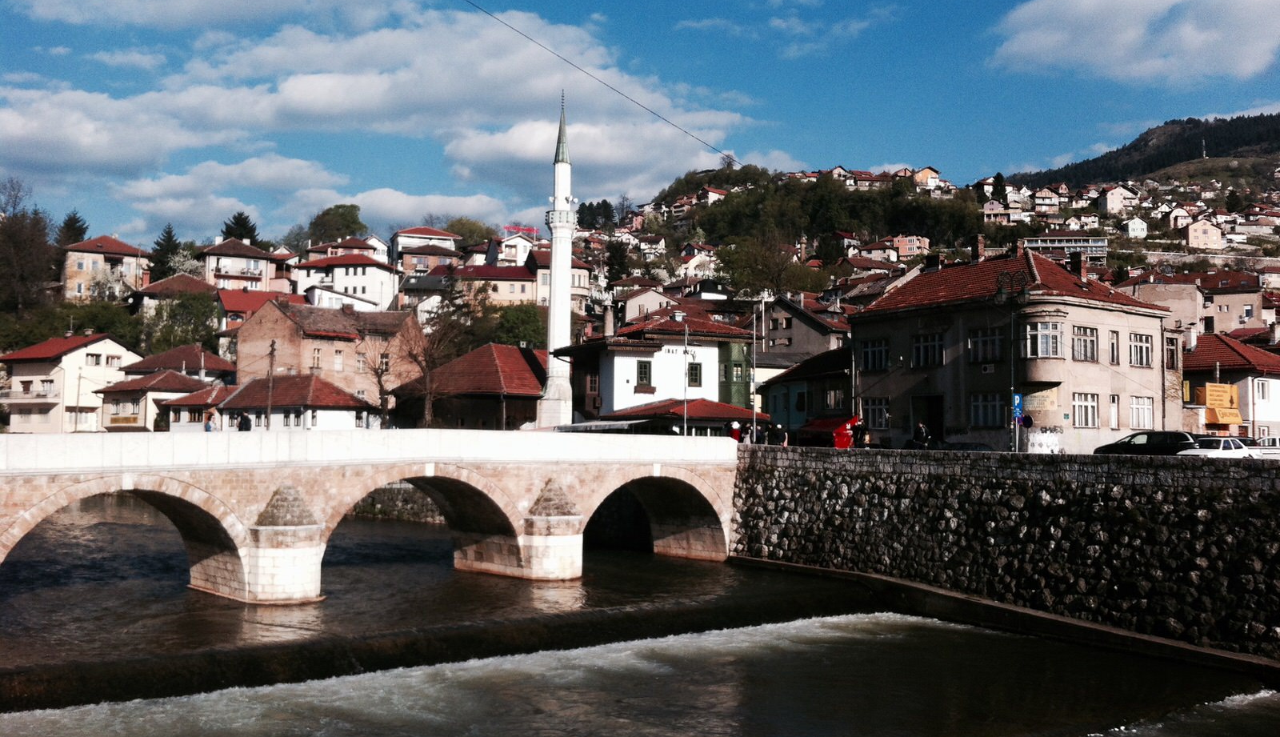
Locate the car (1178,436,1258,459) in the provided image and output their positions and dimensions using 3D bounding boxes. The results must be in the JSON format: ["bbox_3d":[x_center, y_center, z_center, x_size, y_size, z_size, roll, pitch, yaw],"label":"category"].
[{"bbox_3d":[24.500,3.650,55.000,4.250,1.400,1.680,2,-3,-37],"label":"car"}]

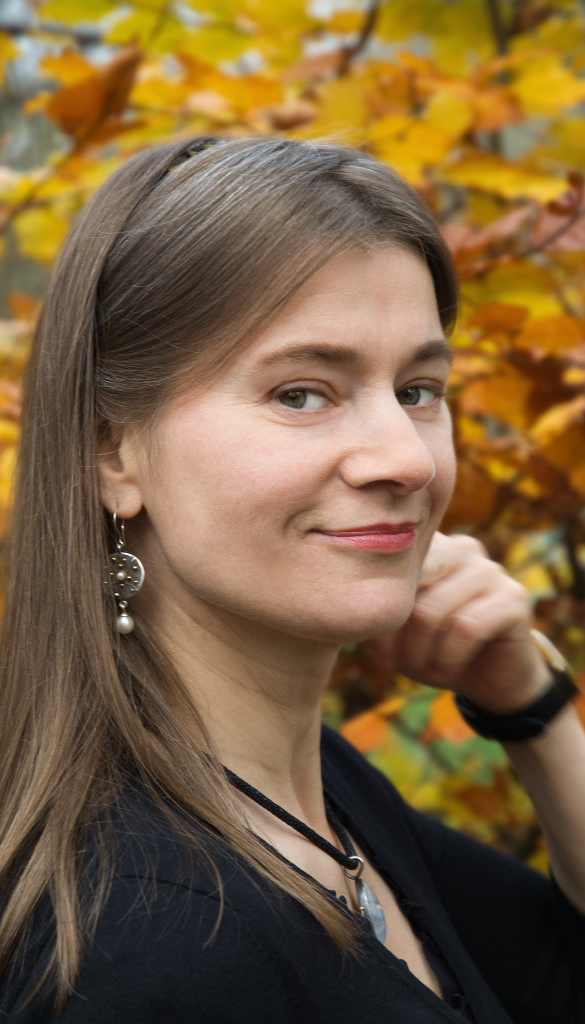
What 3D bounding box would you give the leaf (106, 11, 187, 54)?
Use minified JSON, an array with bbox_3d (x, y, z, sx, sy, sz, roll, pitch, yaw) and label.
[{"bbox_3d":[-0.113,-0.371,2.150,0.063,0.034,0.030,0,2,0],"label":"leaf"}]

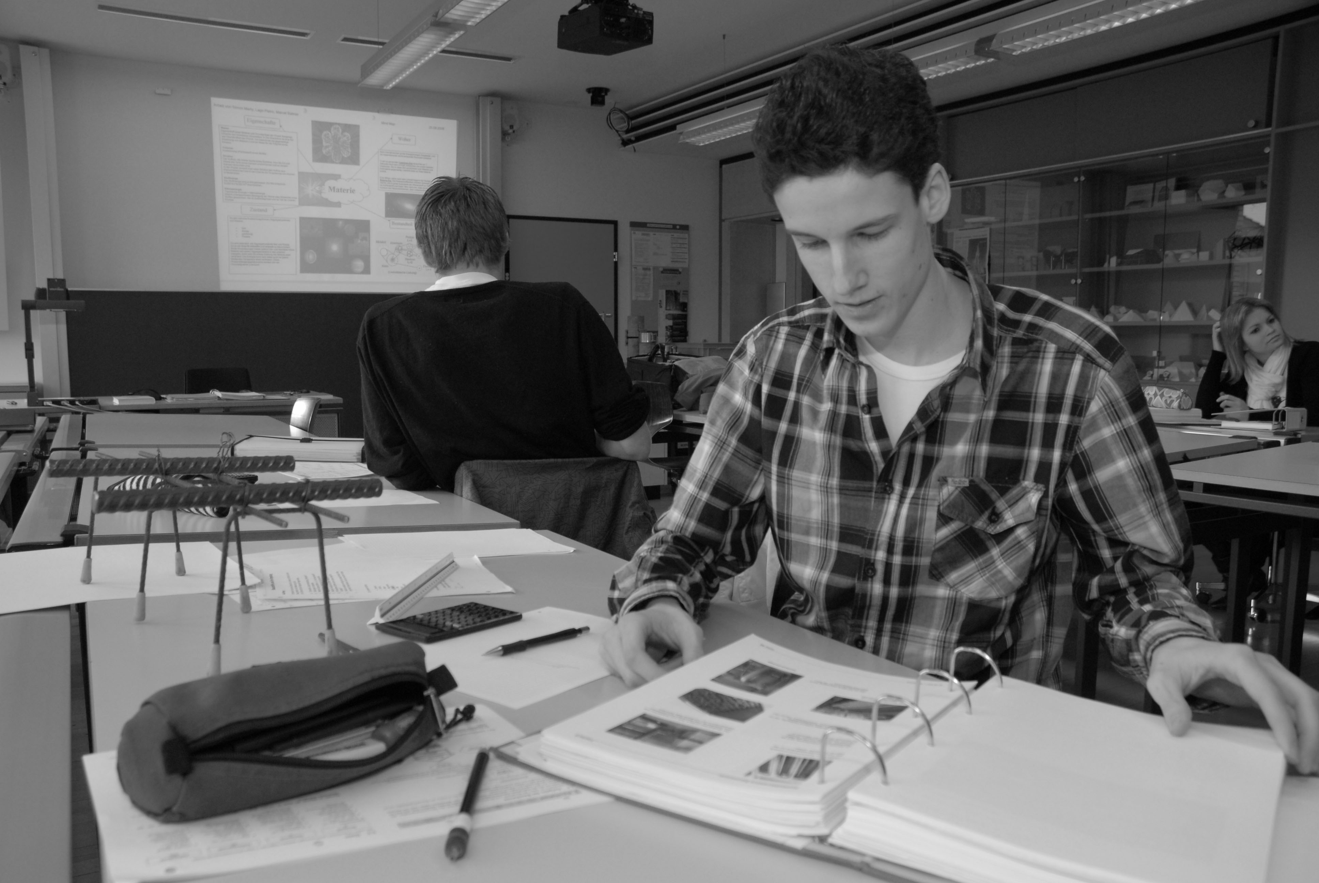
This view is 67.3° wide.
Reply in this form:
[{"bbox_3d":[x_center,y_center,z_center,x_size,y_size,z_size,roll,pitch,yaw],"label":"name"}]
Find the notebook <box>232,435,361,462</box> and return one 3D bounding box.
[{"bbox_3d":[-0.967,0.012,2.677,0.310,0.056,0.280,2,4,-18],"label":"notebook"}]

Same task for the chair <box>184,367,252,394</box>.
[{"bbox_3d":[-2.654,-0.007,6.056,0.460,0.870,0.500,-4,7,-30],"label":"chair"}]

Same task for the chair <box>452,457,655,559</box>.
[{"bbox_3d":[-0.278,0.415,2.368,0.430,0.800,0.500,-2,6,-13],"label":"chair"}]

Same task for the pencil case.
[{"bbox_3d":[-0.243,0.190,0.668,0.088,0.078,0.205,7,6,40],"label":"pencil case"}]

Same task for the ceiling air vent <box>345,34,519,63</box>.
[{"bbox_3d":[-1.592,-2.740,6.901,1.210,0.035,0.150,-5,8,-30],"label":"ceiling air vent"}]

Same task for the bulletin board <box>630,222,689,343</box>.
[{"bbox_3d":[0.001,-1.394,8.792,0.610,1.060,0.020,-4,7,-30],"label":"bulletin board"}]

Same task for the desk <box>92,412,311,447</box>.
[{"bbox_3d":[-1.600,0.317,3.468,0.700,0.770,1.310,-4,7,-29],"label":"desk"}]

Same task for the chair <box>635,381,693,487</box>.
[{"bbox_3d":[0.141,0.140,4.672,0.500,0.850,0.420,-4,7,-30],"label":"chair"}]

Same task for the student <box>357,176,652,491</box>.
[{"bbox_3d":[-0.400,0.106,2.445,0.620,1.400,0.750,-2,6,-12],"label":"student"}]

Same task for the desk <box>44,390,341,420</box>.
[{"bbox_3d":[-2.272,0.171,4.920,1.270,0.756,0.800,-4,7,-30],"label":"desk"}]

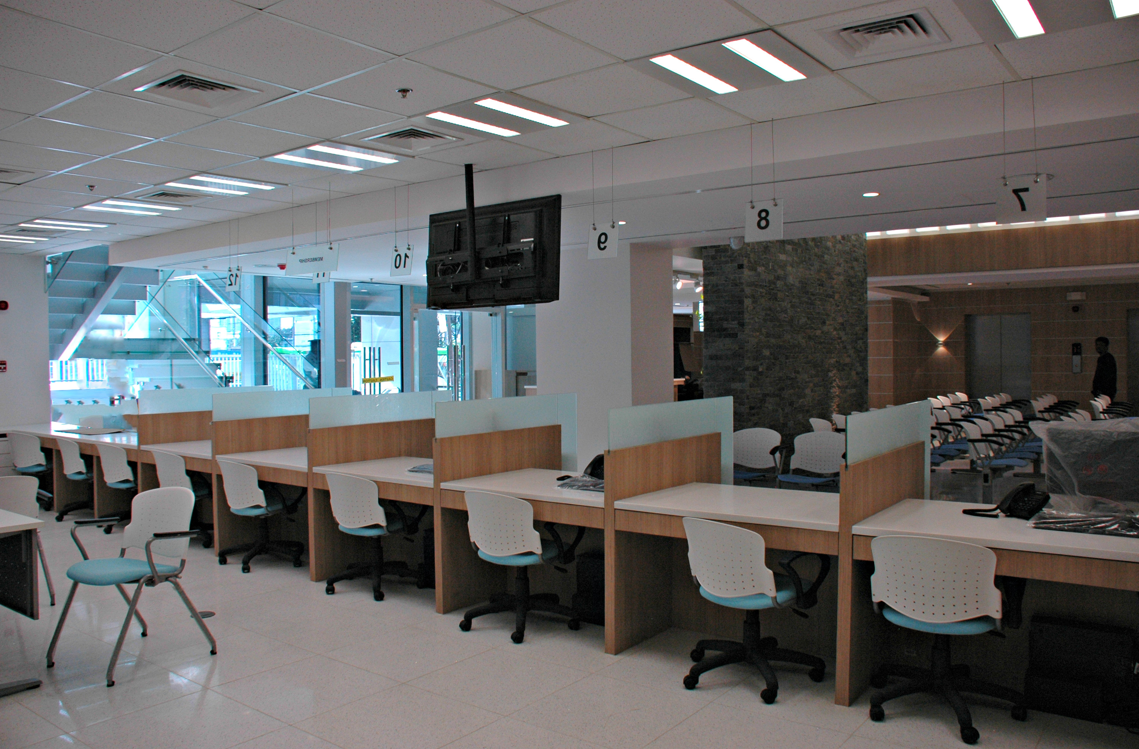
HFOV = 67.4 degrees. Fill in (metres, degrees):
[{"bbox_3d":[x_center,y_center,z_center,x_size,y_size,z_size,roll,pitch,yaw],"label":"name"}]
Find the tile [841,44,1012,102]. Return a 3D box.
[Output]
[{"bbox_3d":[1.453,-1.220,3.461,0.600,0.020,0.600,0,2,37],"label":"tile"}]

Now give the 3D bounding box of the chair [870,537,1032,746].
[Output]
[{"bbox_3d":[1.518,0.980,3.458,0.620,0.805,0.640,0,2,34],"label":"chair"}]

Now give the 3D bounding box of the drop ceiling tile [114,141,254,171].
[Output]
[{"bbox_3d":[-2.159,-1.223,4.773,0.600,0.020,0.590,0,2,38],"label":"drop ceiling tile"}]

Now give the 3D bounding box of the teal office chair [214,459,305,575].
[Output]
[{"bbox_3d":[-2.178,0.978,6.237,0.600,0.780,0.620,0,2,37],"label":"teal office chair"}]

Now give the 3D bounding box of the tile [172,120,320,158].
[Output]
[{"bbox_3d":[-1.651,-1.199,4.321,0.595,0.020,0.595,0,2,36],"label":"tile"}]

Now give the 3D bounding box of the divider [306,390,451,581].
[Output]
[{"bbox_3d":[-1.246,0.703,5.802,0.050,1.160,1.200,1,3,37],"label":"divider"}]

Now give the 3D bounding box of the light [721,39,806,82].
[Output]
[{"bbox_3d":[0.758,-1.227,3.297,0.095,0.050,0.590,0,2,36],"label":"light"}]

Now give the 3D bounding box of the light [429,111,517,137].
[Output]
[{"bbox_3d":[-0.457,-1.235,4.159,0.110,0.040,0.560,1,3,37],"label":"light"}]

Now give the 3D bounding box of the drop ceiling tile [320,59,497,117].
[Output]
[{"bbox_3d":[-0.690,-1.198,3.579,0.600,0.016,0.600,1,3,37],"label":"drop ceiling tile"}]

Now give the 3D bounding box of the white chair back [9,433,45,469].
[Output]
[{"bbox_3d":[-5.458,0.770,8.618,0.480,0.370,0.150,0,2,22],"label":"white chair back"}]

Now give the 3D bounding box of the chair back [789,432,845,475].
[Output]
[{"bbox_3d":[2.007,0.626,6.826,0.470,0.360,0.120,0,2,37],"label":"chair back"}]

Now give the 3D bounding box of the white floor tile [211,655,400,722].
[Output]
[{"bbox_3d":[-1.146,1.362,3.713,0.600,0.012,0.600,1,3,37],"label":"white floor tile"}]

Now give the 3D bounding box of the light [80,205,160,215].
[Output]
[{"bbox_3d":[-3.334,-1.245,6.373,0.100,0.050,0.590,0,2,36],"label":"light"}]

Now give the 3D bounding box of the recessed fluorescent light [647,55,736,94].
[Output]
[{"bbox_3d":[0.515,-1.216,3.448,0.095,0.040,0.580,0,2,37],"label":"recessed fluorescent light"}]

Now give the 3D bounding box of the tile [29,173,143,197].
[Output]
[{"bbox_3d":[-3.117,-1.231,5.518,0.600,0.020,0.590,0,2,38],"label":"tile"}]

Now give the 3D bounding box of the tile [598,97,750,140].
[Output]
[{"bbox_3d":[0.511,-1.235,4.121,0.600,0.016,0.600,1,3,37],"label":"tile"}]

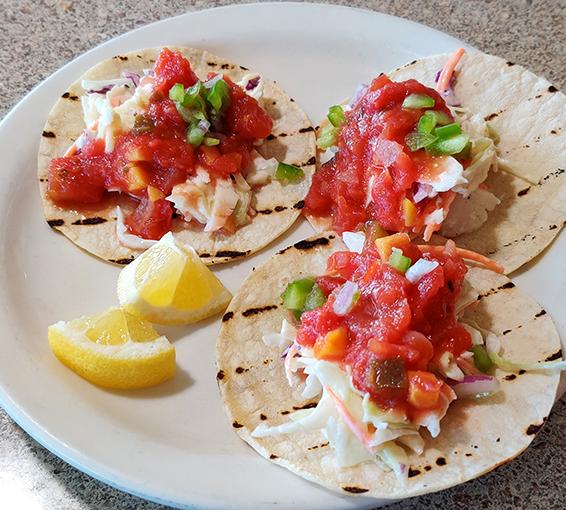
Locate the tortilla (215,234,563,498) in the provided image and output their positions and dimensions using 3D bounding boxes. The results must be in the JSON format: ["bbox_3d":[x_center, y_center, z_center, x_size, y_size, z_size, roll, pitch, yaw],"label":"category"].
[{"bbox_3d":[0.043,0.027,0.213,0.140,0.042,0.132,-1,54,2],"label":"tortilla"}]

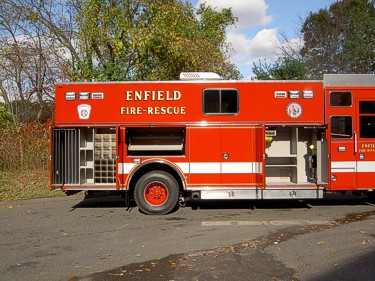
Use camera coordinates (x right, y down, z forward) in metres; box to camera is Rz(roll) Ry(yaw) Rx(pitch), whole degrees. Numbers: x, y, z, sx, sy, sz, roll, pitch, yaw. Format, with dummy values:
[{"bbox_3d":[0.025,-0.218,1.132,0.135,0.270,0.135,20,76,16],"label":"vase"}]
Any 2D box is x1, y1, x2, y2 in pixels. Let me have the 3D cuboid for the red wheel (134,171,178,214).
[{"bbox_3d":[-0.748,1.274,9.100,1.070,1.070,0.310,0,-1,0],"label":"red wheel"}]

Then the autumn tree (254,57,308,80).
[{"bbox_3d":[6.436,-1.554,25.039,4.000,7.300,4.000,0,-1,0],"label":"autumn tree"}]

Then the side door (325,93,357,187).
[{"bbox_3d":[3.764,-0.012,9.000,0.740,2.430,0.080,0,-1,0],"label":"side door"}]

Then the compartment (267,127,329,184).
[{"bbox_3d":[2.559,0.377,9.250,1.580,1.440,0.640,0,-1,0],"label":"compartment"}]

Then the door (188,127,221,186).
[{"bbox_3d":[0.429,0.388,8.930,0.770,1.450,0.060,0,-1,0],"label":"door"}]

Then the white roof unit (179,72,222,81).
[{"bbox_3d":[0.353,-1.617,10.184,1.140,0.340,0.750,0,-1,0],"label":"white roof unit"}]

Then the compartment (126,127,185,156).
[{"bbox_3d":[-0.764,0.037,9.240,1.420,0.730,0.620,0,-1,0],"label":"compartment"}]

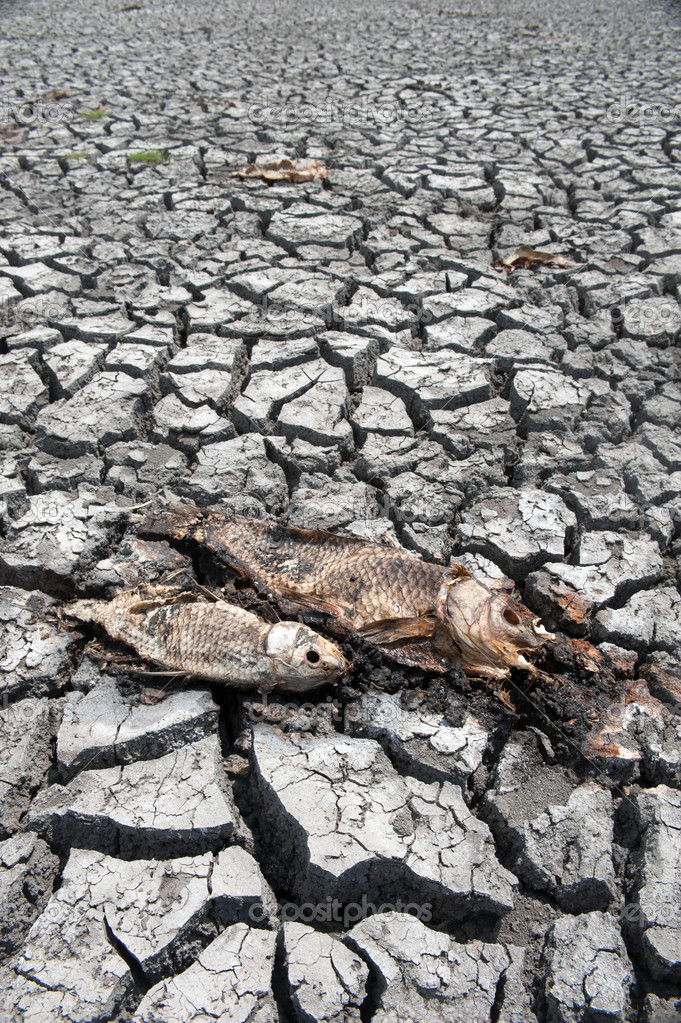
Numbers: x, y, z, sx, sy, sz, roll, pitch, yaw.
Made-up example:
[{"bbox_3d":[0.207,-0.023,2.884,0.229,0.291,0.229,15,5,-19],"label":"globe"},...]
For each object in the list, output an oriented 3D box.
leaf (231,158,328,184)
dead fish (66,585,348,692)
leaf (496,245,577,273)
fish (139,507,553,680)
[{"bbox_3d":[-0.183,-1.020,2.385,0.285,0.047,0.140,0,36,0],"label":"leaf"},{"bbox_3d":[-0.100,0.093,0.581,0.225,0.036,0.078,9,37,12],"label":"dead fish"},{"bbox_3d":[0.312,-0.396,1.256,0.122,0.034,0.060,0,36,0],"label":"leaf"},{"bbox_3d":[-0.006,0.057,0.629,0.360,0.046,0.108,16,39,20],"label":"fish"}]

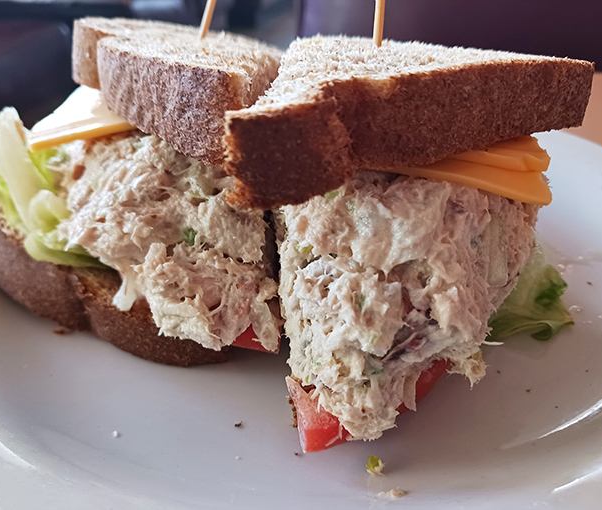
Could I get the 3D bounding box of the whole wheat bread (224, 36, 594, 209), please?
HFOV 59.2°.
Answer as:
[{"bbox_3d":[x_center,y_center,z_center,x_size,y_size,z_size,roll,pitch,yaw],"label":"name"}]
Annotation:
[{"bbox_3d":[0.007,-0.050,0.157,0.108,0.019,0.106,-16,31,-28],"label":"whole wheat bread"}]

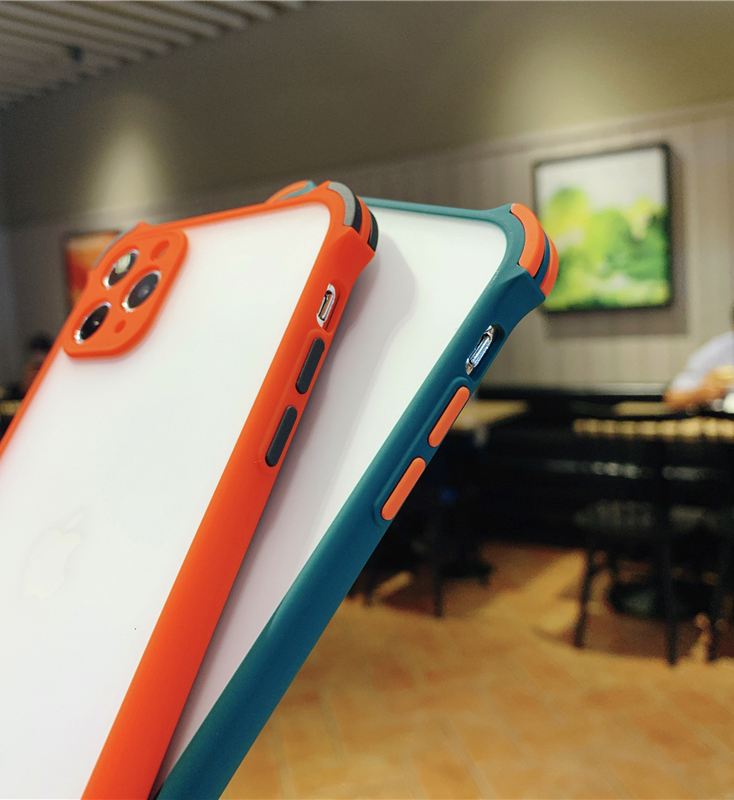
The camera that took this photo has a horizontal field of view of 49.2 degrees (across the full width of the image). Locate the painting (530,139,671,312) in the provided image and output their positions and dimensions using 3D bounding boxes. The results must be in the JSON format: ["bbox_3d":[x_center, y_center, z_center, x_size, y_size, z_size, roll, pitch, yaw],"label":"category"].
[{"bbox_3d":[1.217,-0.869,4.167,0.690,0.810,0.050,2,10,34],"label":"painting"}]

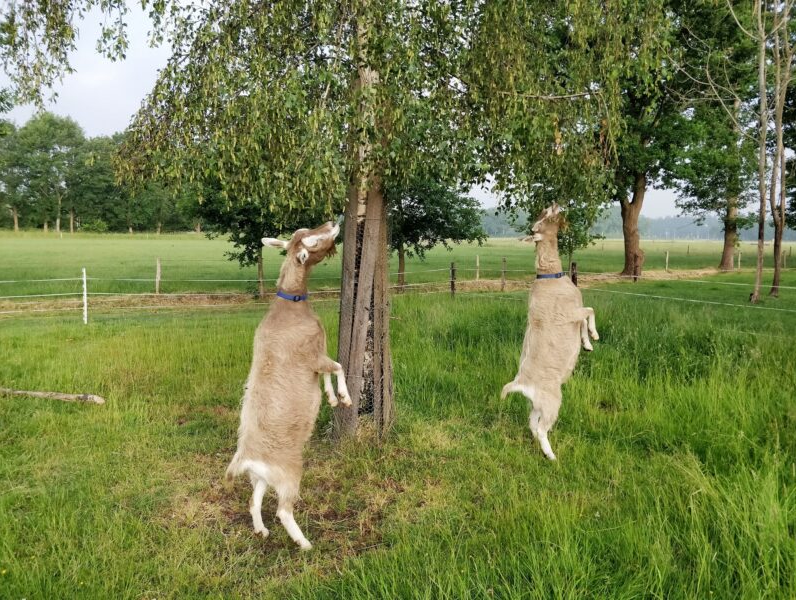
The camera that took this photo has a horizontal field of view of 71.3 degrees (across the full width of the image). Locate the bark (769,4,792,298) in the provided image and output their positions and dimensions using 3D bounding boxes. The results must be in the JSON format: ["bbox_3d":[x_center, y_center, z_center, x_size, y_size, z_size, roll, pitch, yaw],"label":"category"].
[{"bbox_3d":[9.859,-3.728,14.314,0.500,7.377,0.420,1,7,0],"label":"bark"}]

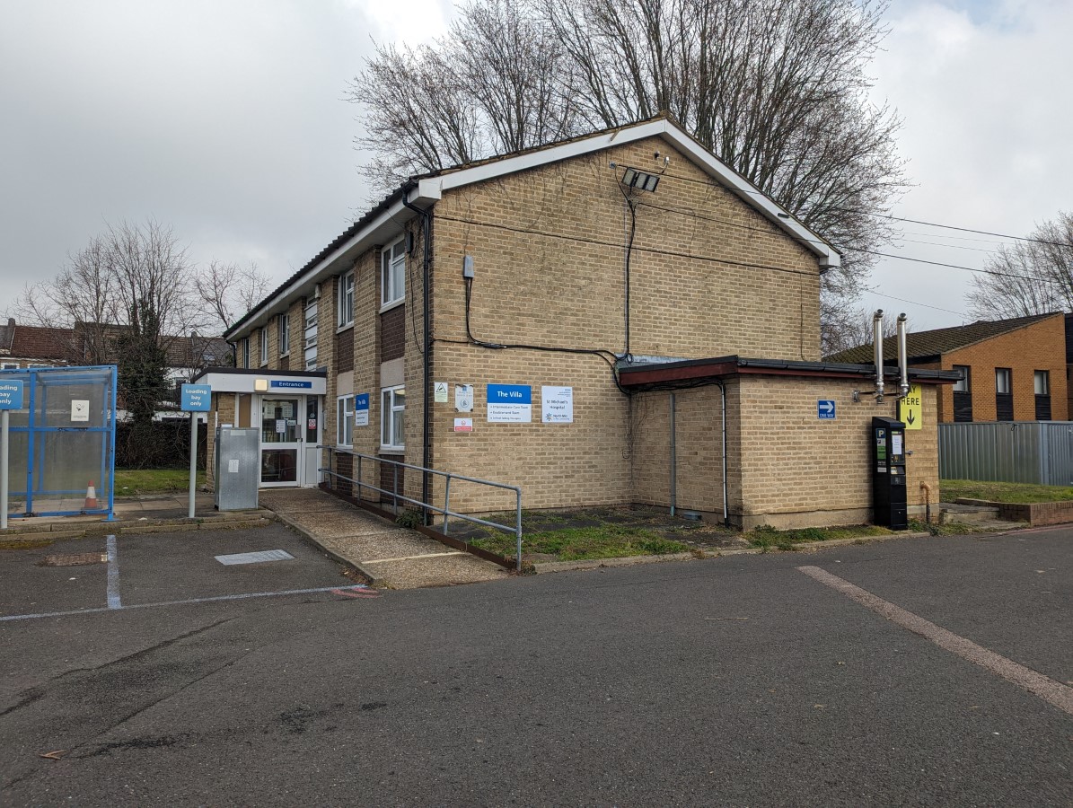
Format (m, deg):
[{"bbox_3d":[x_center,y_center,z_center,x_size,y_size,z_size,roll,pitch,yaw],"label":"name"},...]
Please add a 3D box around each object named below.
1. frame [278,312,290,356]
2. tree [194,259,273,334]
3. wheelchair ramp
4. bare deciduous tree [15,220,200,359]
[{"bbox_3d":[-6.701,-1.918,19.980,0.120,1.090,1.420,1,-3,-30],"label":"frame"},{"bbox_3d":[-13.442,-1.888,33.000,3.800,9.100,3.700,1,-3,-22],"label":"tree"},{"bbox_3d":[-3.056,1.832,11.712,1.520,0.470,8.800,1,-3,-30],"label":"wheelchair ramp"},{"bbox_3d":[-16.417,-2.274,28.500,7.100,9.500,6.400,1,-3,-30],"label":"bare deciduous tree"}]

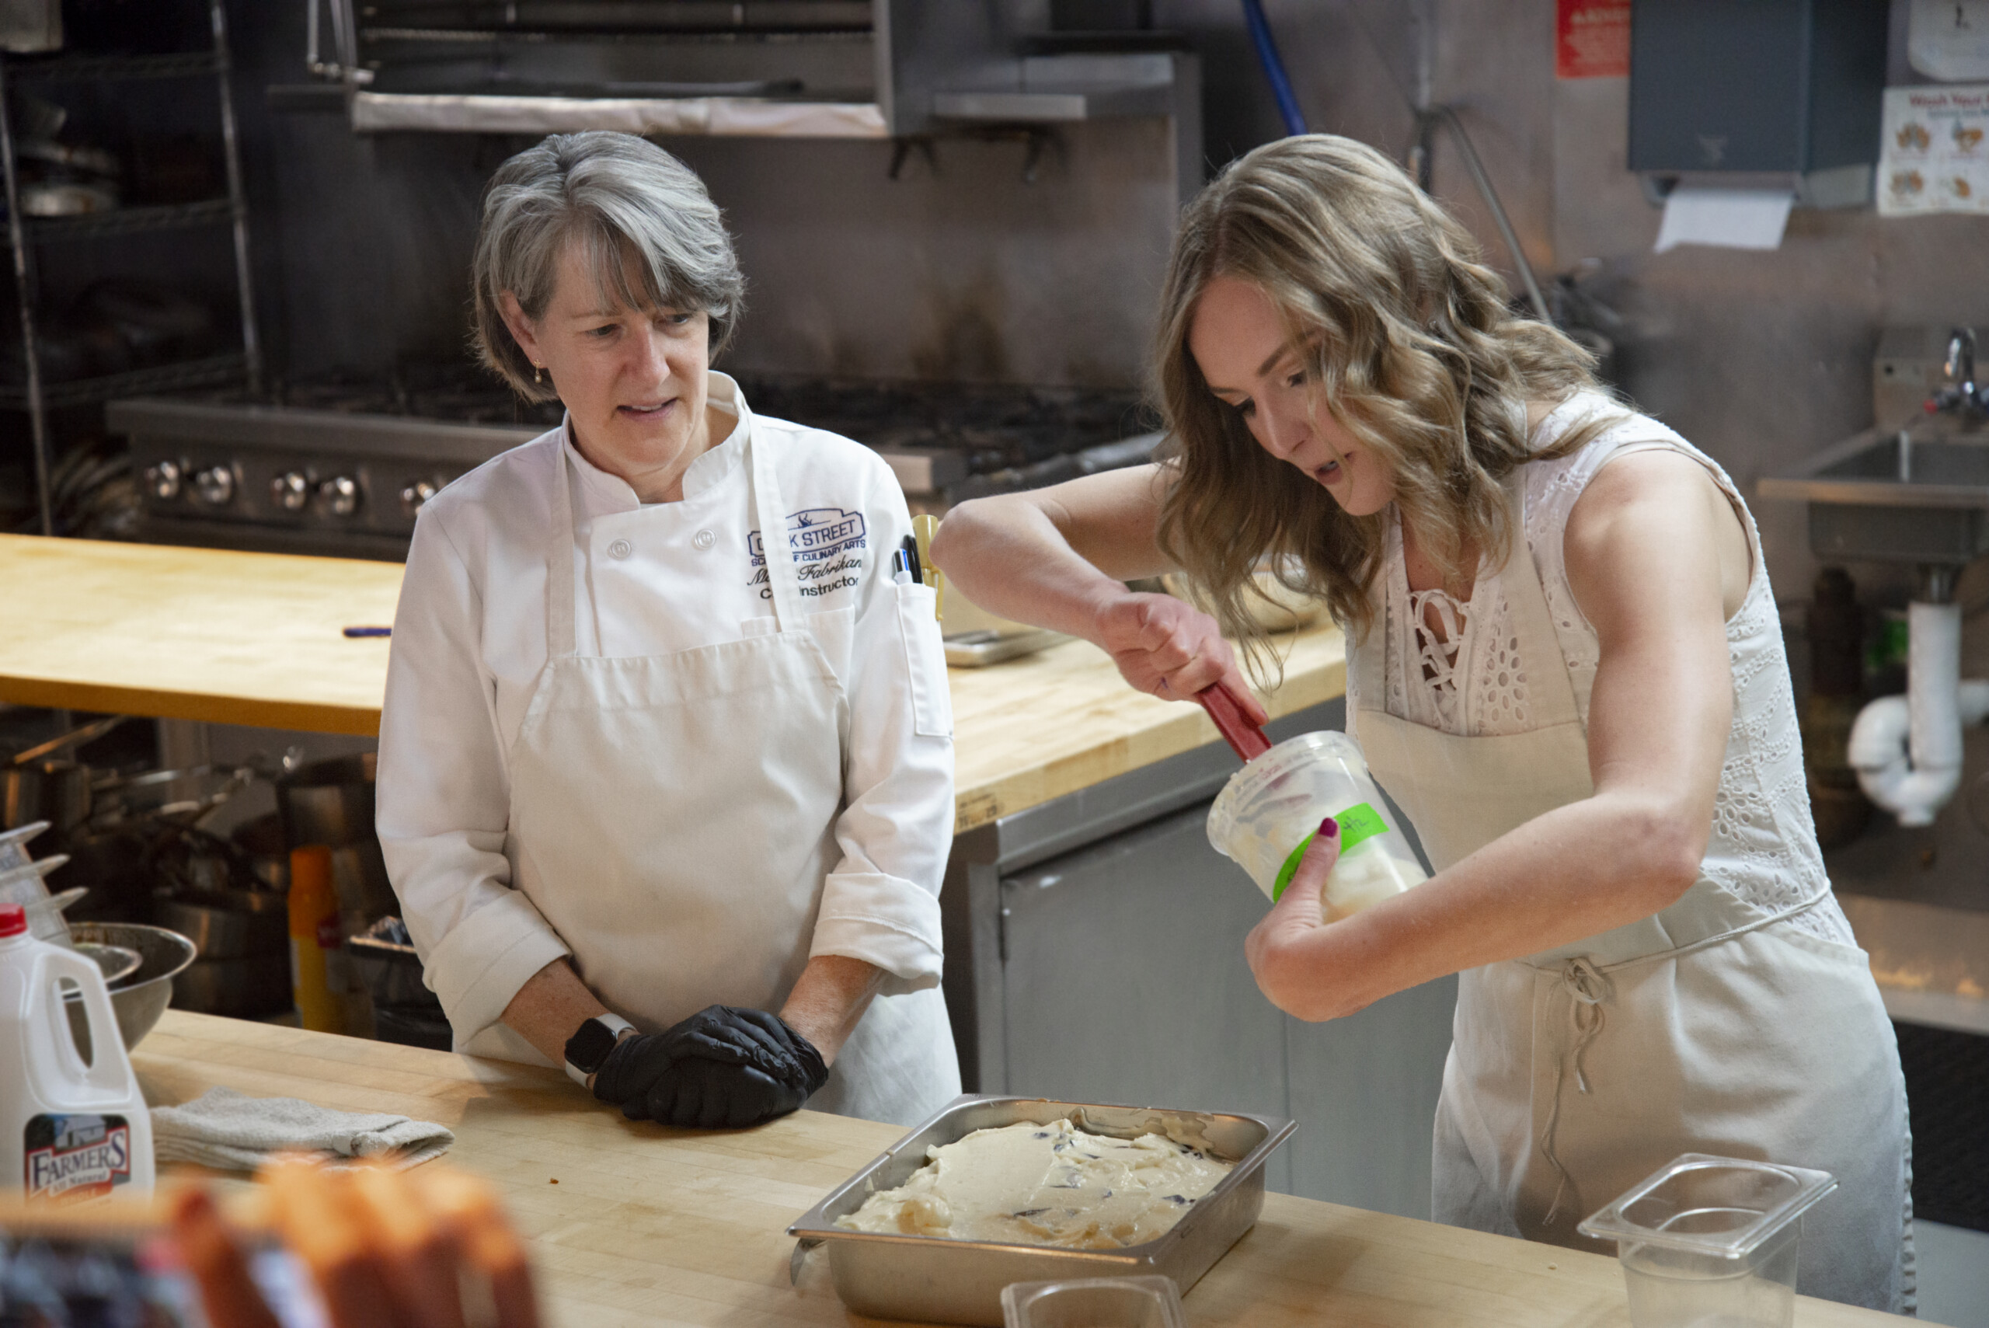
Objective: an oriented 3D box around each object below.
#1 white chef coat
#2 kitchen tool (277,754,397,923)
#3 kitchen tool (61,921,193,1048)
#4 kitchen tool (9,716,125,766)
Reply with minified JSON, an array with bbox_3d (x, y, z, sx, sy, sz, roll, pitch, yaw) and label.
[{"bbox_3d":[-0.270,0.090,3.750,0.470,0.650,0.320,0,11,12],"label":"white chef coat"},{"bbox_3d":[-0.858,0.231,5.850,0.210,0.185,0.210,6,14,36],"label":"kitchen tool"},{"bbox_3d":[-0.800,0.305,3.700,0.268,0.113,0.268,-2,11,0],"label":"kitchen tool"},{"bbox_3d":[-1.250,0.103,5.950,0.200,0.030,0.030,-23,19,-22],"label":"kitchen tool"}]

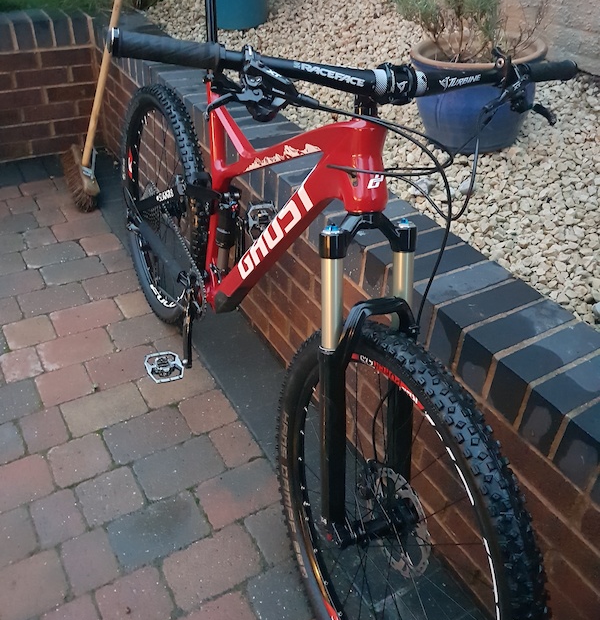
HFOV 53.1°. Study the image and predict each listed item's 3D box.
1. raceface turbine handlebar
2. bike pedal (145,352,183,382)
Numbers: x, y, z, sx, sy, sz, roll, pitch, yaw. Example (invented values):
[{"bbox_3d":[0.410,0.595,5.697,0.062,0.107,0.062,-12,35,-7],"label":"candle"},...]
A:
[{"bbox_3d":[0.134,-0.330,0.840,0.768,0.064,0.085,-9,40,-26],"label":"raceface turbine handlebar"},{"bbox_3d":[-0.335,0.138,1.483,0.090,0.031,0.095,-9,46,-29],"label":"bike pedal"}]

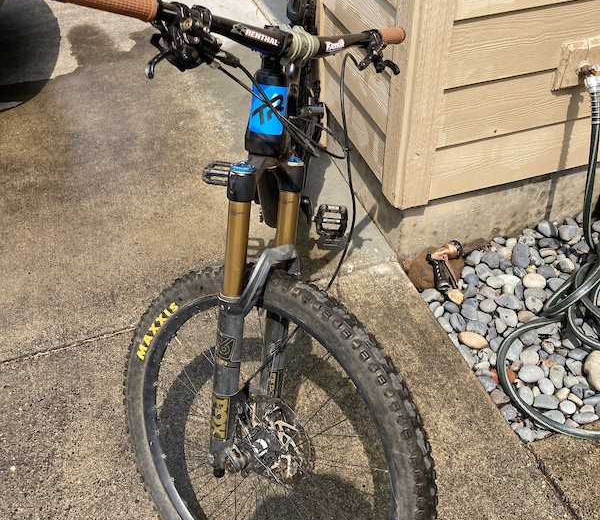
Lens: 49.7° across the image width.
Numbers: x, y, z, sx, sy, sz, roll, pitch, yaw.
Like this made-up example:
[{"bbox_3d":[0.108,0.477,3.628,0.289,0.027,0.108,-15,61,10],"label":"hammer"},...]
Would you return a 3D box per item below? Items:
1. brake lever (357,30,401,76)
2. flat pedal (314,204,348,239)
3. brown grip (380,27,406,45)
[{"bbox_3d":[0.151,-0.391,1.236,0.065,0.085,0.145,23,24,31],"label":"brake lever"},{"bbox_3d":[0.101,-0.122,2.030,0.102,0.022,0.102,6,62,2],"label":"flat pedal"},{"bbox_3d":[0.182,-0.454,1.314,0.034,0.034,0.132,19,27,24],"label":"brown grip"}]

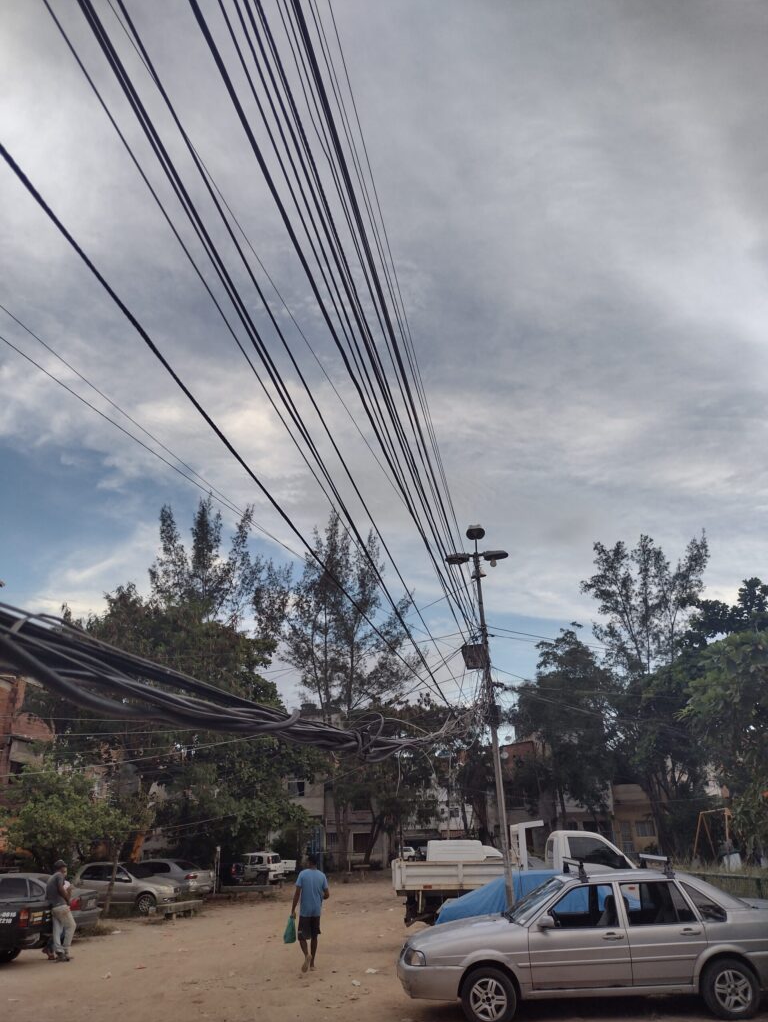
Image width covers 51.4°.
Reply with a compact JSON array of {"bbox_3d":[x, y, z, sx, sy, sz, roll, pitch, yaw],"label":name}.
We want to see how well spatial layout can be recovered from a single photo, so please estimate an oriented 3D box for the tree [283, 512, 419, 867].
[{"bbox_3d":[-2.522,11.914,57.935,8.800,25.739,8.200,-2,-23,0],"label":"tree"}]

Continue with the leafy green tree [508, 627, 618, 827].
[{"bbox_3d":[10.521,14.258,49.744,6.200,14.310,5.800,-2,-23,0],"label":"leafy green tree"}]

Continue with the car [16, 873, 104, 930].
[{"bbox_3d":[-8.834,9.331,18.817,4.260,1.420,1.680,-4,-23,5],"label":"car"}]

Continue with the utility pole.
[{"bbox_3d":[1.585,3.287,11.858,1.000,6.563,0.450,-2,-23,0],"label":"utility pole"}]

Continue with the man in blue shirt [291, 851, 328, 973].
[{"bbox_3d":[-1.202,6.518,13.031,0.560,1.726,0.450,-2,-23,-2],"label":"man in blue shirt"}]

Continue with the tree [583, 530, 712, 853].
[{"bbox_3d":[15.245,10.851,49.880,7.600,20.236,7.000,-2,-23,0],"label":"tree"}]

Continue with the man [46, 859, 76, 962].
[{"bbox_3d":[-6.288,7.778,15.630,0.450,1.721,0.520,7,-24,-21],"label":"man"}]

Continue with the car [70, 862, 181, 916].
[{"bbox_3d":[-7.778,11.543,24.626,3.900,1.450,1.640,-10,-24,17],"label":"car"}]

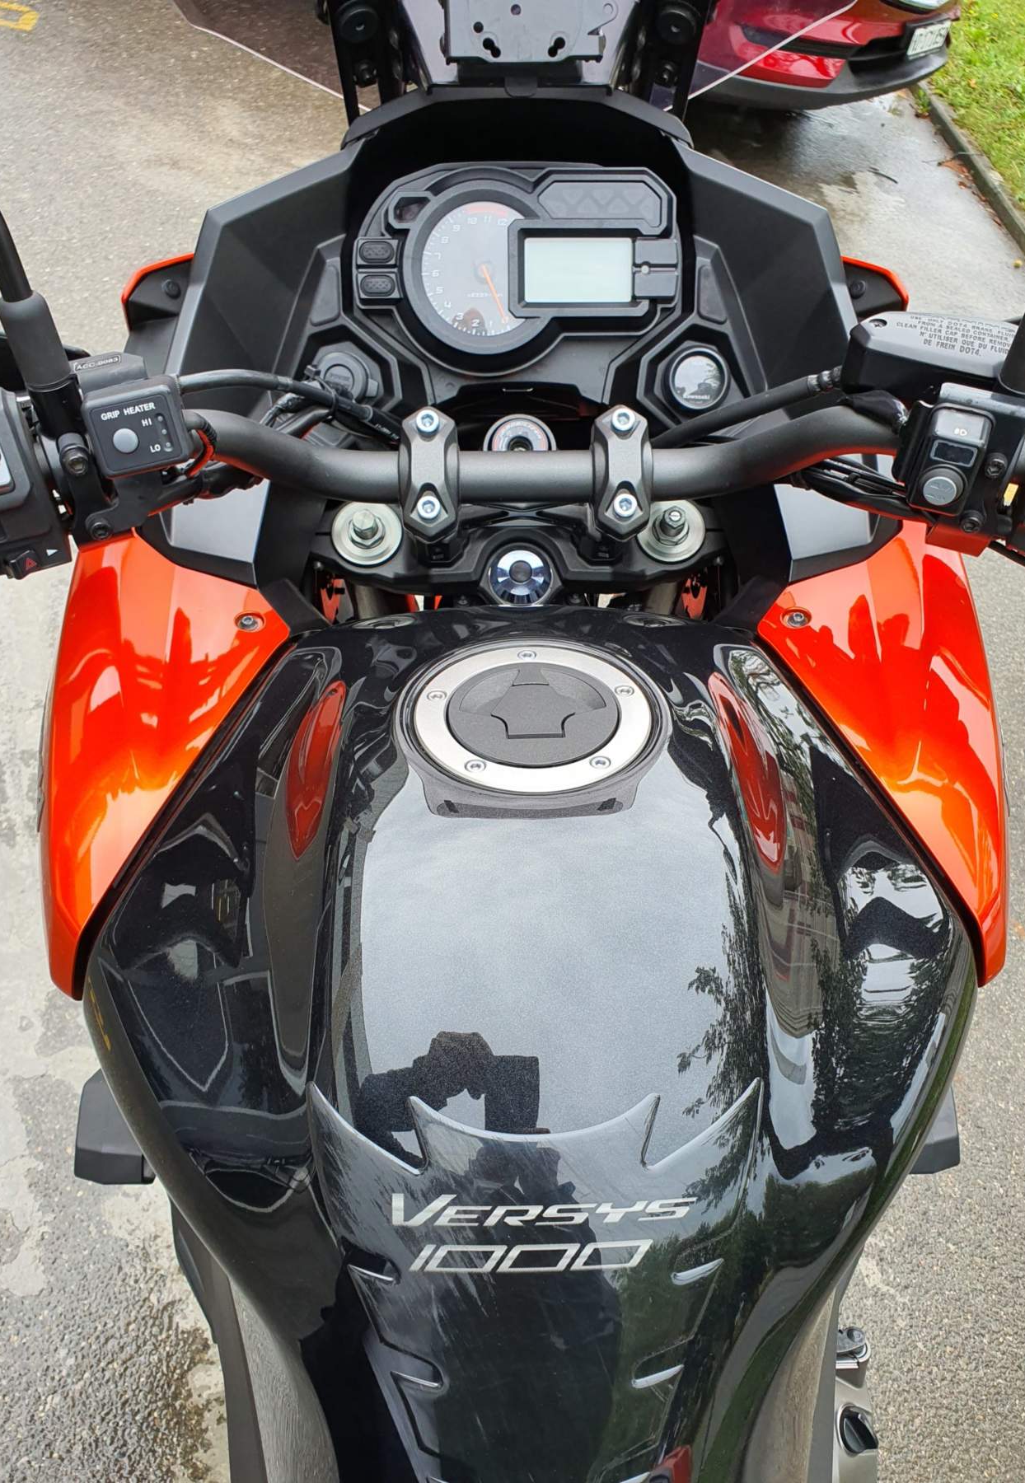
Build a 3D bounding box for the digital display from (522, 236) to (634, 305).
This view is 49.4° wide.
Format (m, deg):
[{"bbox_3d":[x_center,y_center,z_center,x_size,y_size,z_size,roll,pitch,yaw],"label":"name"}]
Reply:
[{"bbox_3d":[0.046,-0.322,0.764,0.074,0.010,0.045,0,88,0],"label":"digital display"}]

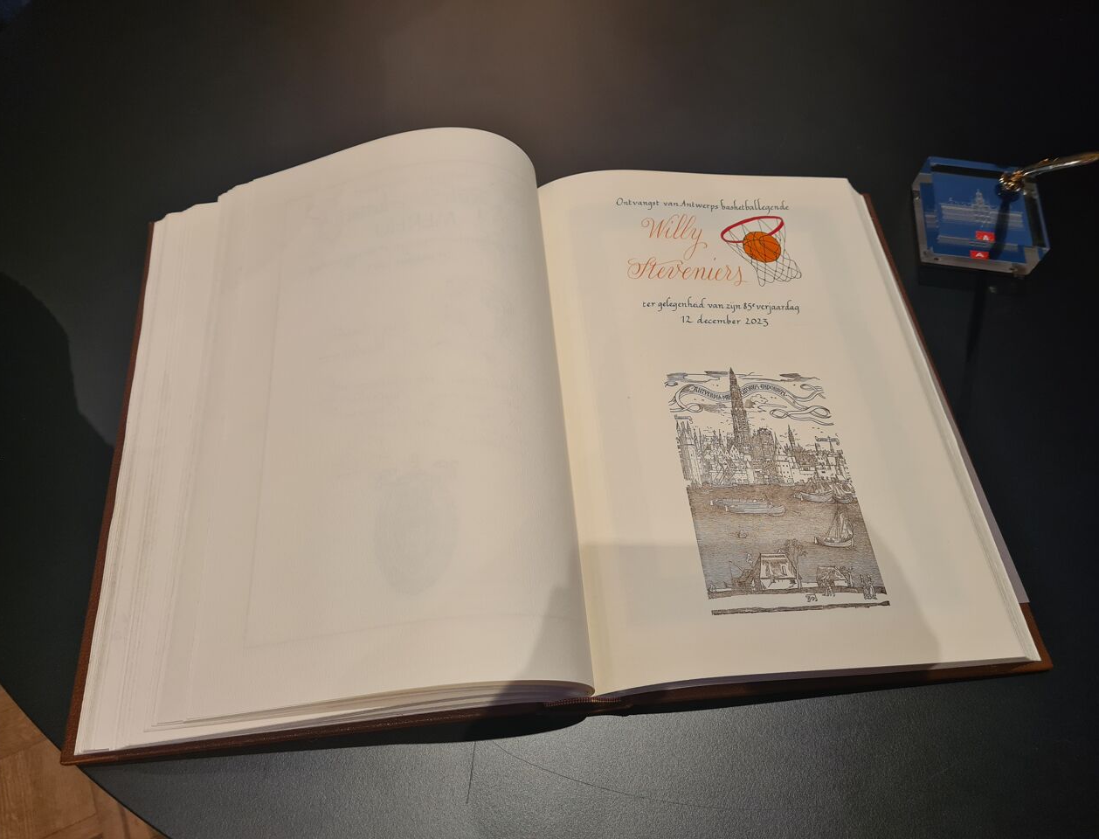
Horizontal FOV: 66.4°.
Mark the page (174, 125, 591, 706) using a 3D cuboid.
[{"bbox_3d":[-0.106,-0.018,0.550,0.241,0.075,0.394,-4,61,-5],"label":"page"}]

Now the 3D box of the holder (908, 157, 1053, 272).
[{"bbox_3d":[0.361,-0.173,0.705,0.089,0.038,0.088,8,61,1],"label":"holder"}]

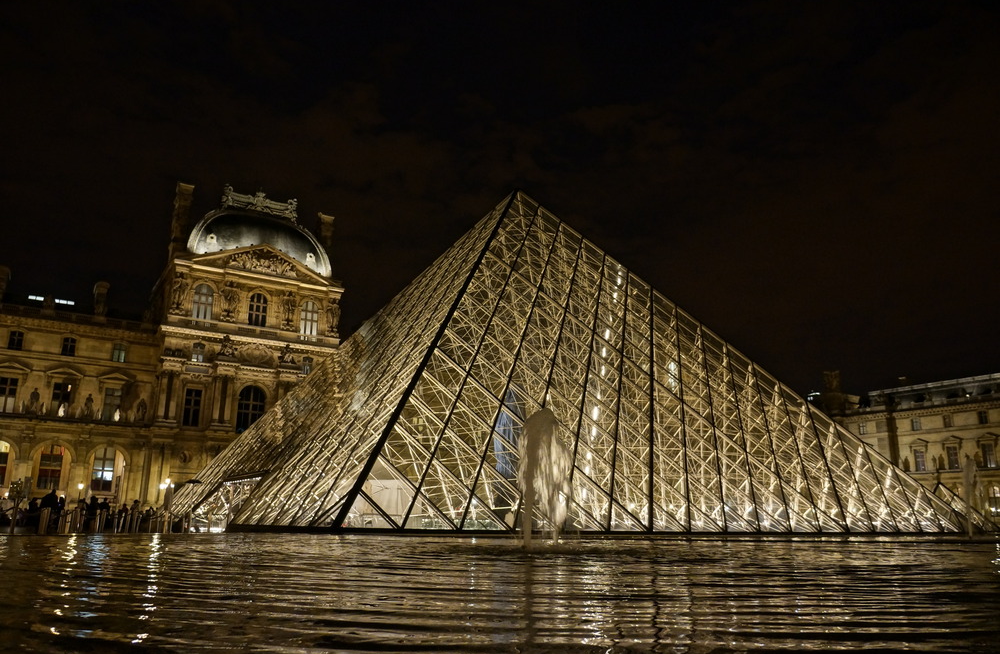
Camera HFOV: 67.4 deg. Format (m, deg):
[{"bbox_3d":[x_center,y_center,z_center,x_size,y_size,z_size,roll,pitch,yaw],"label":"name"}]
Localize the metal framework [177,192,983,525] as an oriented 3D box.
[{"bbox_3d":[0.964,1.347,46.721,35.100,21.600,35.100,10,-17,-31],"label":"metal framework"}]

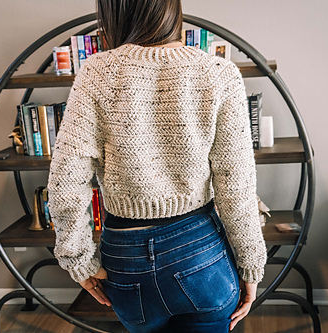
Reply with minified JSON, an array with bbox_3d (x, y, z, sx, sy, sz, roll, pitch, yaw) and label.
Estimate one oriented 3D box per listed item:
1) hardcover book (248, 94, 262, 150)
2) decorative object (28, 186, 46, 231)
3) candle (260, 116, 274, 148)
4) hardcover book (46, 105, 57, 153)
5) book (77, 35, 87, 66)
[{"bbox_3d":[0.424,-0.211,2.754,0.042,0.242,0.160,0,13,15],"label":"hardcover book"},{"bbox_3d":[-0.626,0.202,2.991,0.108,0.223,0.085,-2,12,10],"label":"decorative object"},{"bbox_3d":[0.475,-0.163,2.760,0.057,0.141,0.068,-2,12,10],"label":"candle"},{"bbox_3d":[-0.522,-0.188,2.950,0.034,0.236,0.160,-2,12,10],"label":"hardcover book"},{"bbox_3d":[-0.370,-0.529,2.832,0.032,0.172,0.130,-2,12,10],"label":"book"}]

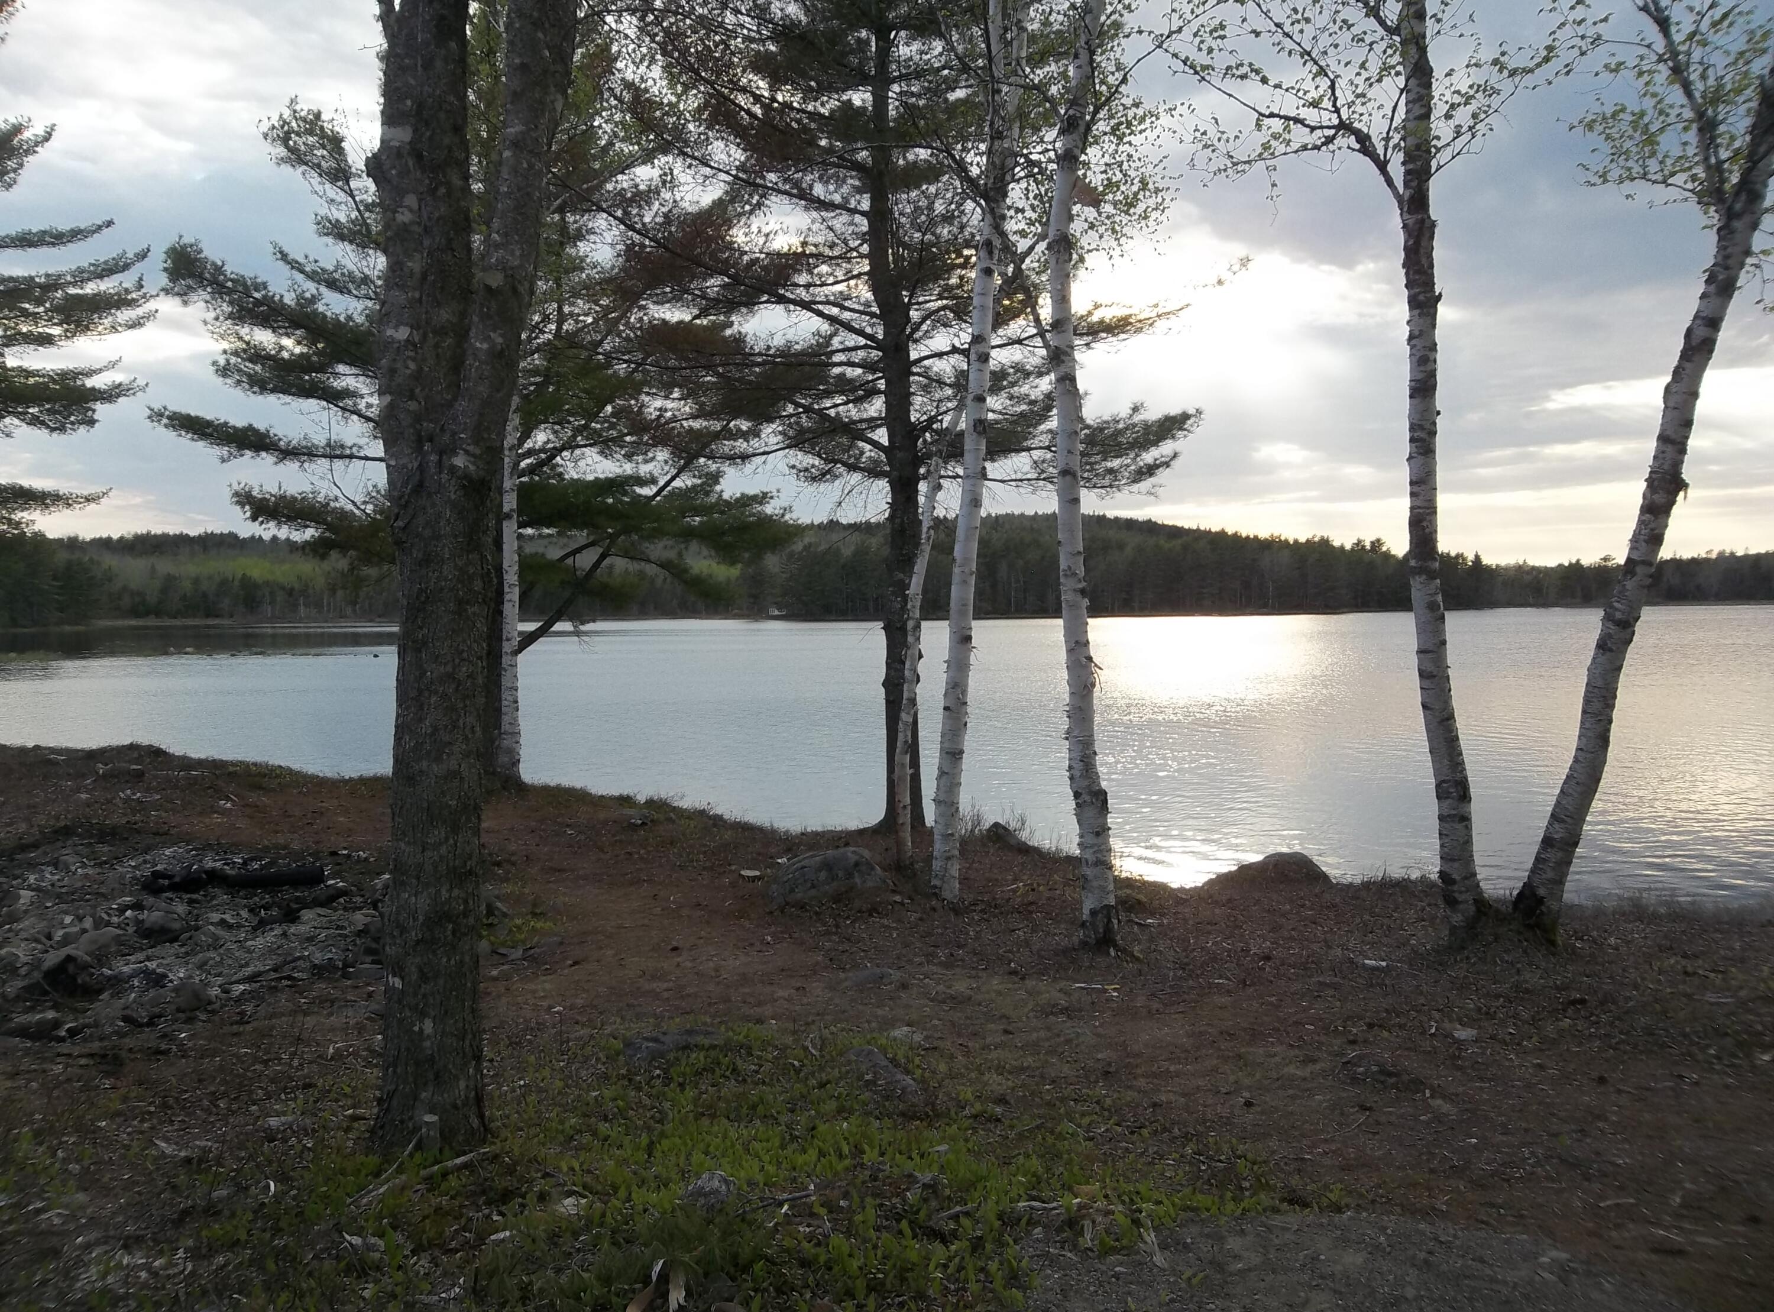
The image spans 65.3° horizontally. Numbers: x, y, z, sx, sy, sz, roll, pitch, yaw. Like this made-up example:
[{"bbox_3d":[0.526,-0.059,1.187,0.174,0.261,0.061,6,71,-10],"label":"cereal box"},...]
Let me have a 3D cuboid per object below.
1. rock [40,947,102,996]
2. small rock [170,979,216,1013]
[{"bbox_3d":[-3.481,1.344,5.900,0.260,0.190,0.230,-2,2,-31],"label":"rock"},{"bbox_3d":[-2.850,1.387,5.680,0.185,0.125,0.160,-2,2,-25],"label":"small rock"}]

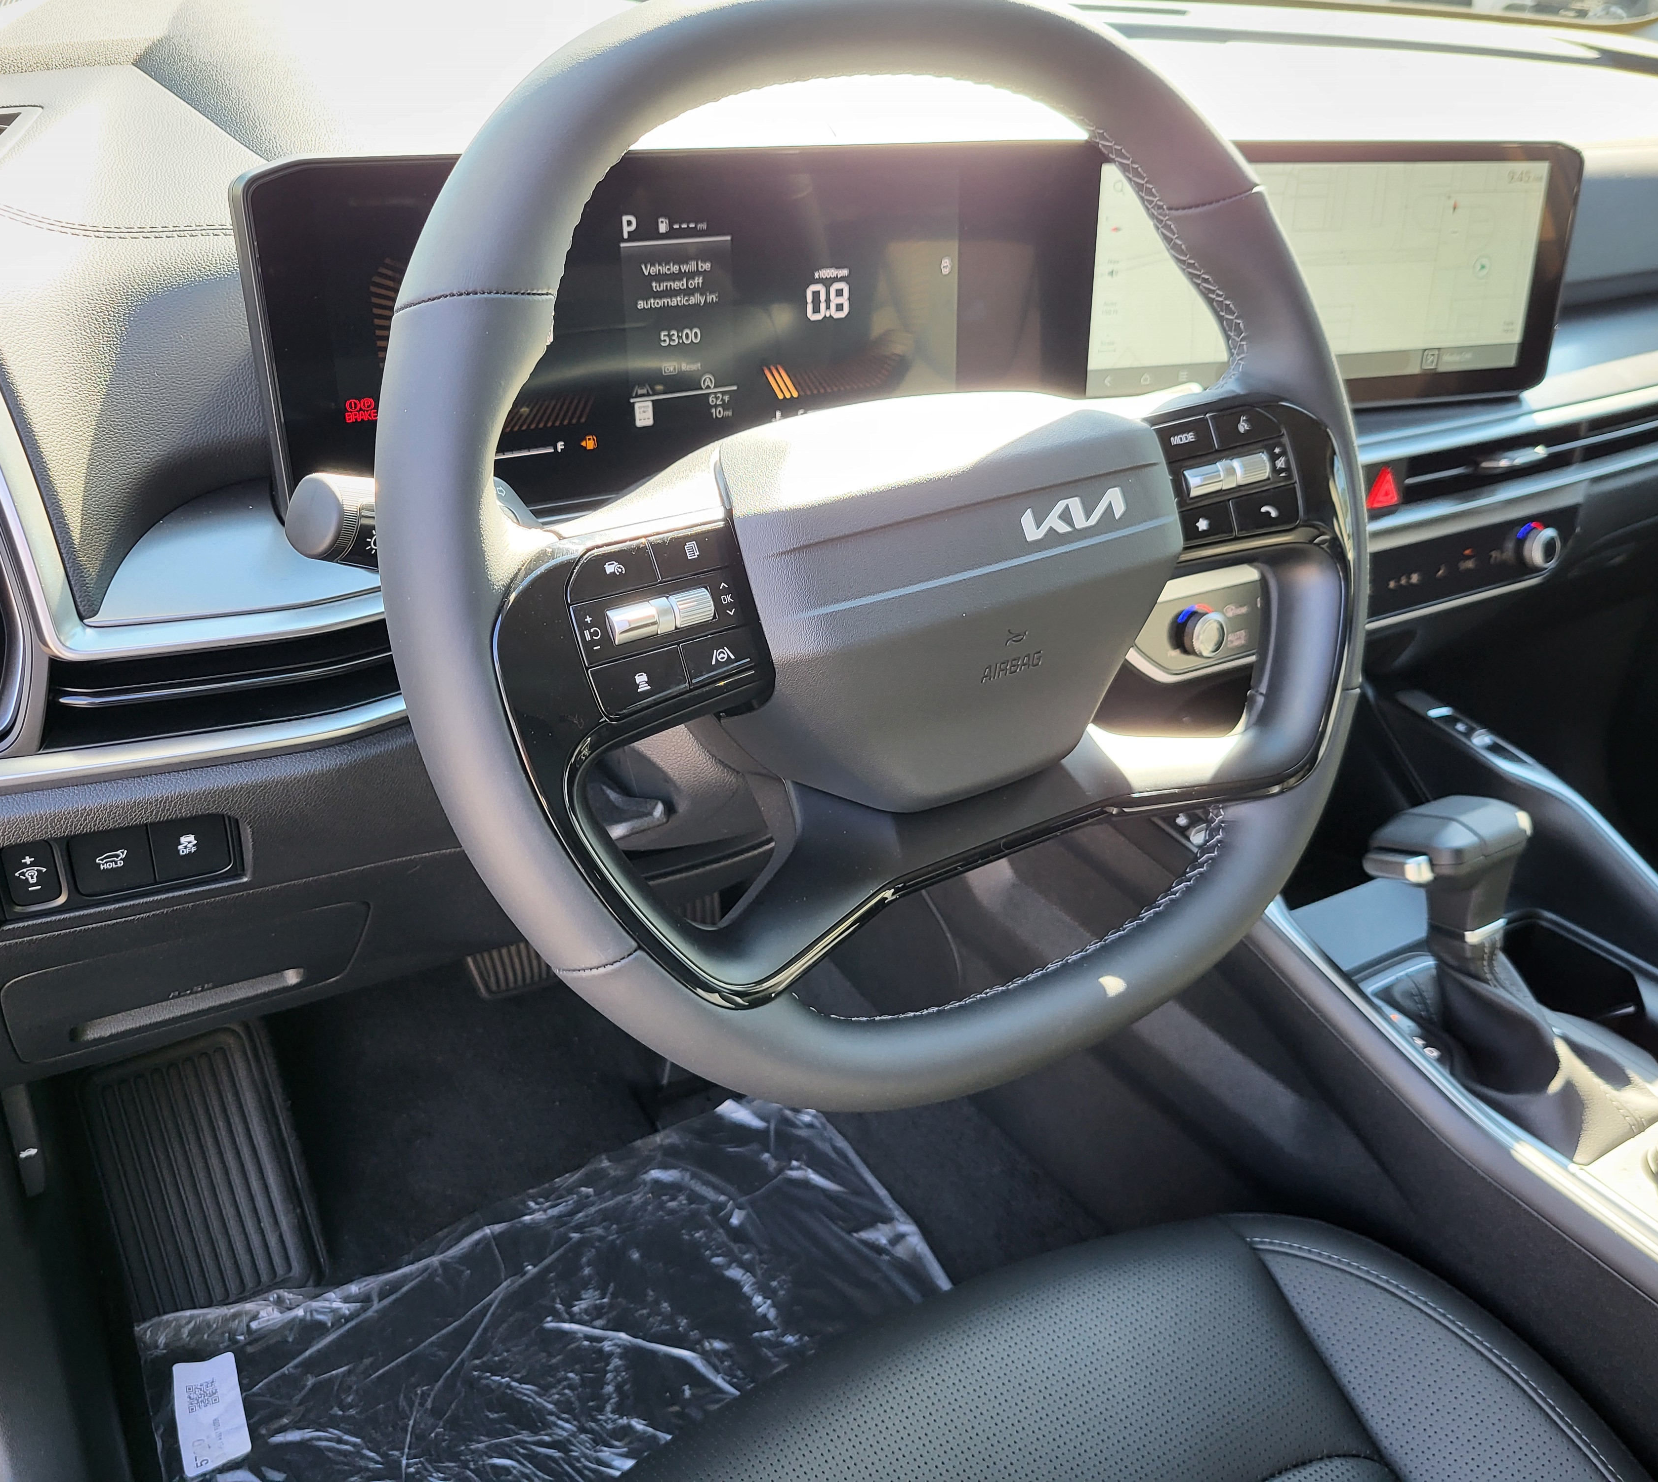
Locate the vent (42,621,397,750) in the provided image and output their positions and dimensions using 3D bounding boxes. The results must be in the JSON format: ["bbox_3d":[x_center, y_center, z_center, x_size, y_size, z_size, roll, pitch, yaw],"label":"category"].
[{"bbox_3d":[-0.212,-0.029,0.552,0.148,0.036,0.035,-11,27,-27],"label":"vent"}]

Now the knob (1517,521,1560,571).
[{"bbox_3d":[0.406,-0.110,0.848,0.026,0.026,0.019,-11,16,-27],"label":"knob"}]

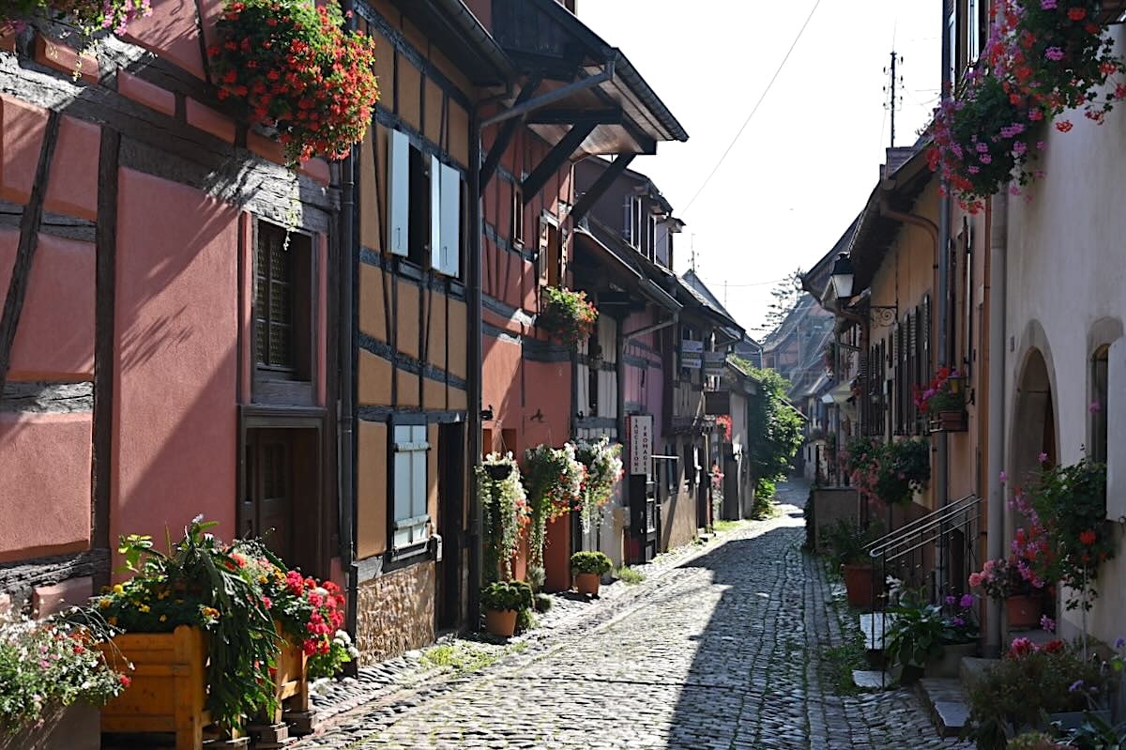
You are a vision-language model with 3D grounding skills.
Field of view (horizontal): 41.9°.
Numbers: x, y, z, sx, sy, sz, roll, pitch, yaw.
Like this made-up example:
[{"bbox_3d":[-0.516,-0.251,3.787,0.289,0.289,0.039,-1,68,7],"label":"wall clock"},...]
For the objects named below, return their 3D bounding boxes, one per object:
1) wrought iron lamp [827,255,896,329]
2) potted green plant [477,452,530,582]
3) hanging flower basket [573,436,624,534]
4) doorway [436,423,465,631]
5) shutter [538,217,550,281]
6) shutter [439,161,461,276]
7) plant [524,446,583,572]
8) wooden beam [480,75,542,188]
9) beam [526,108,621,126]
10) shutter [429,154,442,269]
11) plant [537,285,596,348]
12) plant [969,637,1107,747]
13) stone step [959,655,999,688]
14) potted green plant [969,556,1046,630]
[{"bbox_3d":[4.693,-1.322,23.000,1.020,1.140,0.360,0,-2,9],"label":"wrought iron lamp"},{"bbox_3d":[-0.641,1.524,15.800,0.500,1.400,0.550,0,-2,11],"label":"potted green plant"},{"bbox_3d":[0.465,1.450,19.400,0.650,1.280,0.680,0,-1,0],"label":"hanging flower basket"},{"bbox_3d":[-1.076,1.459,14.100,0.150,1.970,0.950,0,-2,10],"label":"doorway"},{"bbox_3d":[-0.242,-1.571,18.500,0.060,0.830,0.500,0,-2,10],"label":"shutter"},{"bbox_3d":[-1.119,-1.543,14.600,0.040,1.060,0.490,0,-2,15],"label":"shutter"},{"bbox_3d":[-0.107,1.562,17.600,0.680,1.450,0.700,0,-2,10],"label":"plant"},{"bbox_3d":[-0.553,-2.470,15.050,0.140,1.300,0.130,31,7,9],"label":"wooden beam"},{"bbox_3d":[0.129,-3.091,17.600,1.150,0.190,0.190,0,-2,10],"label":"beam"},{"bbox_3d":[-1.231,-1.564,14.200,0.040,1.060,0.470,0,-2,5],"label":"shutter"},{"bbox_3d":[0.066,-0.740,18.700,0.650,0.800,0.900,0,-2,10],"label":"plant"},{"bbox_3d":[2.642,1.775,8.200,0.650,0.540,0.800,0,-2,9],"label":"plant"},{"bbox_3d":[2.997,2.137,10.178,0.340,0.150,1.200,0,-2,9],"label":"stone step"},{"bbox_3d":[2.982,1.459,9.850,0.420,0.450,0.450,0,-2,9],"label":"potted green plant"}]

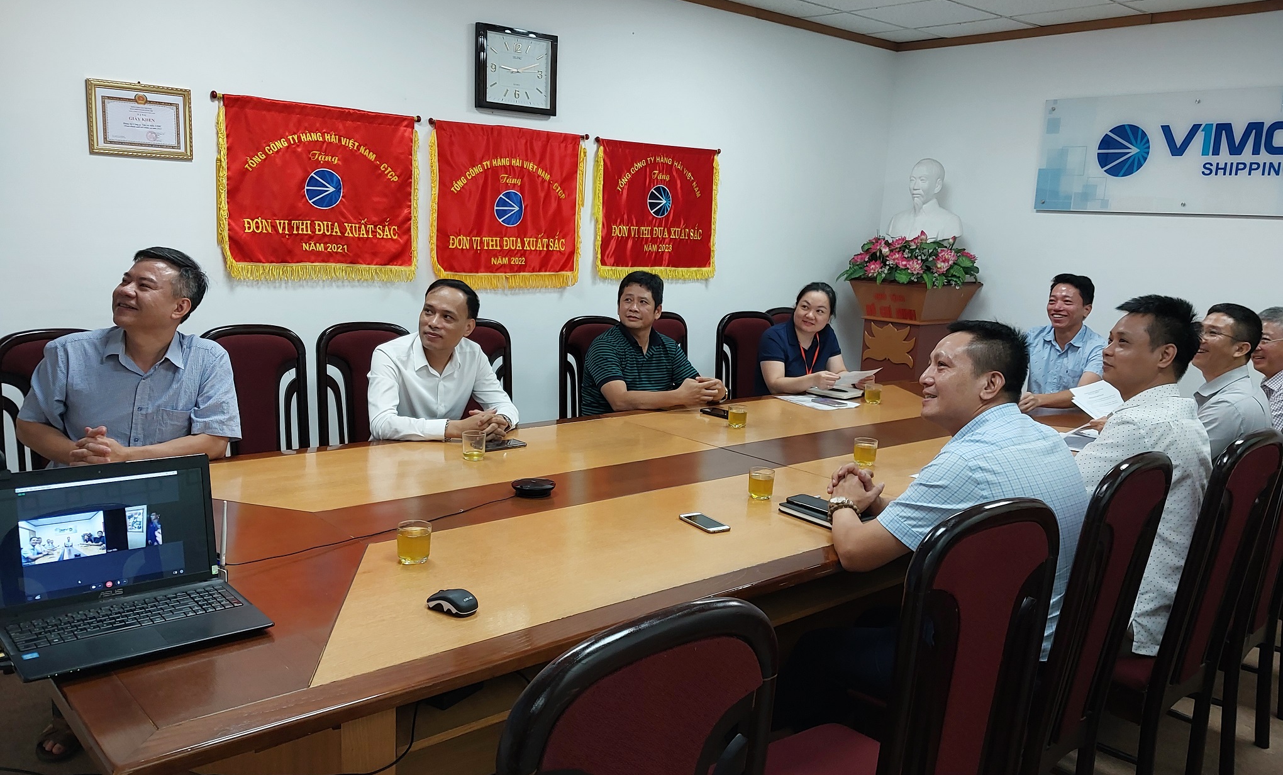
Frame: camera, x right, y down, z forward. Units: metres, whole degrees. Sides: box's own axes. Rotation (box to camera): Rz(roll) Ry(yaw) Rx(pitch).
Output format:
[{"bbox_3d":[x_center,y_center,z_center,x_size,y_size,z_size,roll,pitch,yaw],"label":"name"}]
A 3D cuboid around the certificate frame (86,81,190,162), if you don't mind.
[{"bbox_3d":[-1.752,-0.932,3.900,0.353,0.255,0.030,-5,11,-42],"label":"certificate frame"}]

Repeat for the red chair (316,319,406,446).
[{"bbox_3d":[-0.957,0.299,4.301,0.430,1.060,0.560,-5,11,-42],"label":"red chair"}]

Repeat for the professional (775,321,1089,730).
[{"bbox_3d":[0.637,0.486,2.519,0.760,1.260,0.540,8,10,35],"label":"professional"}]

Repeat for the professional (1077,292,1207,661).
[{"bbox_3d":[1.189,0.412,3.037,0.750,1.310,0.520,9,10,39],"label":"professional"}]

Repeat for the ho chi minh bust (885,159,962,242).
[{"bbox_3d":[1.605,-1.028,6.266,0.300,0.520,0.470,-5,11,-43],"label":"ho chi minh bust"}]

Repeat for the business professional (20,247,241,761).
[{"bbox_3d":[-1.442,0.278,3.160,0.580,1.330,0.680,-1,9,-25],"label":"business professional"}]

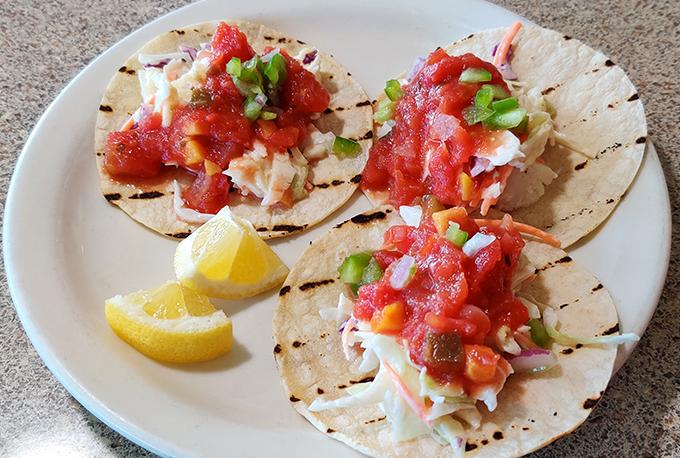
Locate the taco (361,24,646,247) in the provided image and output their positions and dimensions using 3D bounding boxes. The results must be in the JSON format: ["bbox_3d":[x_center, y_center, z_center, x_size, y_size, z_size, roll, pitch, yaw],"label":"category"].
[{"bbox_3d":[0.078,-0.057,0.249,0.136,0.035,0.136,-2,60,3],"label":"taco"}]

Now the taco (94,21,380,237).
[{"bbox_3d":[-0.052,-0.060,0.250,0.136,0.033,0.136,1,62,-2],"label":"taco"}]

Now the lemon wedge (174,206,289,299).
[{"bbox_3d":[-0.045,0.010,0.218,0.046,0.032,0.031,5,58,3],"label":"lemon wedge"}]

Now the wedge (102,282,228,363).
[{"bbox_3d":[-0.067,0.036,0.207,0.048,0.029,0.032,9,59,6],"label":"wedge"}]

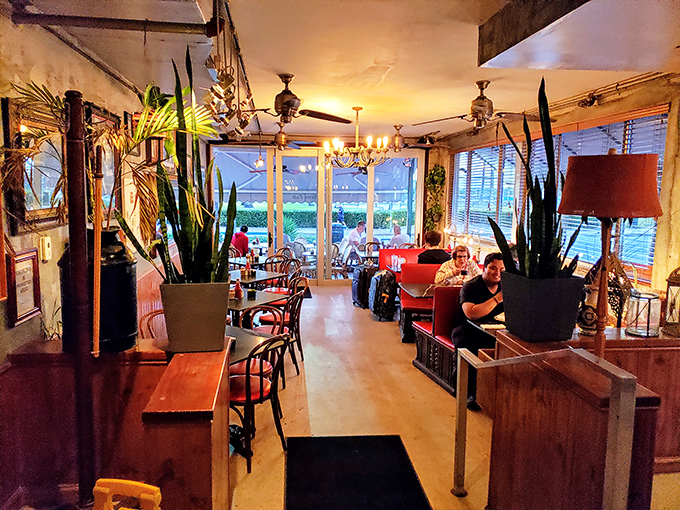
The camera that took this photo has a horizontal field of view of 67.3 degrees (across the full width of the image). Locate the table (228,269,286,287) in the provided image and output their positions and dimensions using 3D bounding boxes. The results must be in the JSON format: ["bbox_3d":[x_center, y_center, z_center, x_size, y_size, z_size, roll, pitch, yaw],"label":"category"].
[{"bbox_3d":[-1.208,0.641,6.603,0.770,0.750,0.770,6,9,34],"label":"table"}]

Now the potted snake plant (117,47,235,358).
[{"bbox_3d":[-0.805,-0.276,2.606,0.570,1.500,0.470,0,7,-7],"label":"potted snake plant"}]

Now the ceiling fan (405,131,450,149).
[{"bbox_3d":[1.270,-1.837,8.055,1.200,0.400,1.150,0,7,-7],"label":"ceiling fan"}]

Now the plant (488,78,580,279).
[{"bbox_3d":[1.100,-0.419,2.839,0.460,1.075,0.370,0,7,-7],"label":"plant"}]

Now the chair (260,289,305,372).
[{"bbox_3d":[-0.655,0.822,5.303,0.520,0.880,0.430,4,8,24],"label":"chair"}]

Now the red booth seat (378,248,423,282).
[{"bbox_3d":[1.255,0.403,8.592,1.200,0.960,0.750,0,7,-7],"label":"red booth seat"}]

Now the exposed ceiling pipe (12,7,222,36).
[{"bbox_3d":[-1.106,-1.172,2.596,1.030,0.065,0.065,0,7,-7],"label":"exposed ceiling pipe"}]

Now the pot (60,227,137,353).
[{"bbox_3d":[-1.222,0.152,2.613,0.345,0.600,0.345,-3,8,-24],"label":"pot"}]

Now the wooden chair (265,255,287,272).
[{"bbox_3d":[-1.136,0.444,8.343,0.420,0.880,0.500,-6,10,-44],"label":"wooden chair"}]

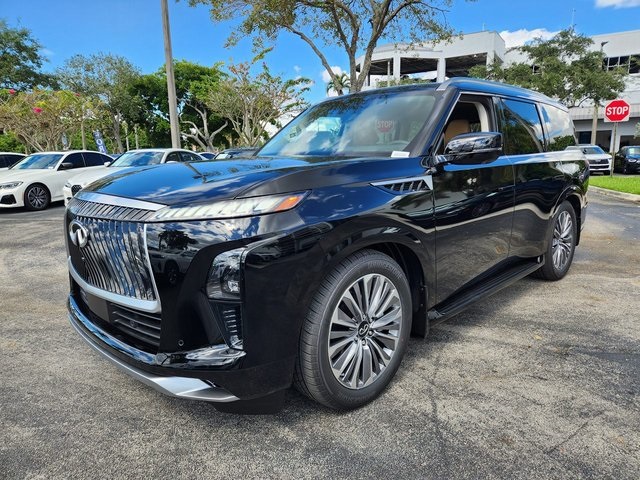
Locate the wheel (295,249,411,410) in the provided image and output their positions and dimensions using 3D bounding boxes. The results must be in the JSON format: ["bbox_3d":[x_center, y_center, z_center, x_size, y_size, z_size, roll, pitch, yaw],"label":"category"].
[{"bbox_3d":[0.157,0.445,2.234,0.835,0.835,0.285,-11,16,-43],"label":"wheel"}]

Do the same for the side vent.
[{"bbox_3d":[0.480,-0.288,2.357,0.480,0.090,0.050,-12,15,-43],"label":"side vent"}]

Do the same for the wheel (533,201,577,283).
[{"bbox_3d":[2.367,-0.011,4.384,0.820,0.820,0.275,-12,15,-43],"label":"wheel"}]

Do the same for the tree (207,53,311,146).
[{"bbox_3d":[-2.791,-5.463,19.295,4.900,5.700,4.600,-1,11,0],"label":"tree"}]

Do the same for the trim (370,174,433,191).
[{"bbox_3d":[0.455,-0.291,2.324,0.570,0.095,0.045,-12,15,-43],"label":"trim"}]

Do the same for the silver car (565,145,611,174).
[{"bbox_3d":[16.960,-5.149,27.146,1.980,1.800,4.900,1,11,16],"label":"silver car"}]

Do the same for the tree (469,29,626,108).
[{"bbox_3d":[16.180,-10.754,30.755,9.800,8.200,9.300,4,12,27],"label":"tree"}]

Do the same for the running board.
[{"bbox_3d":[1.257,0.333,3.253,1.950,0.100,0.200,-11,16,-43],"label":"running board"}]

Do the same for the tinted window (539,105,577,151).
[{"bbox_3d":[2.355,-1.072,4.176,1.000,0.400,0.070,-11,2,-43],"label":"tinted window"}]

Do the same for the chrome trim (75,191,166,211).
[{"bbox_3d":[-1.081,-0.210,2.152,0.230,0.090,1.050,-12,15,-43],"label":"chrome trim"}]

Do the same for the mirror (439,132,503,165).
[{"bbox_3d":[0.909,-0.557,2.595,0.190,0.195,0.320,-12,15,-43],"label":"mirror"}]

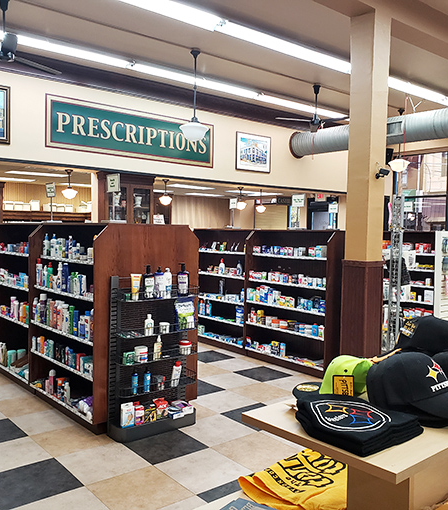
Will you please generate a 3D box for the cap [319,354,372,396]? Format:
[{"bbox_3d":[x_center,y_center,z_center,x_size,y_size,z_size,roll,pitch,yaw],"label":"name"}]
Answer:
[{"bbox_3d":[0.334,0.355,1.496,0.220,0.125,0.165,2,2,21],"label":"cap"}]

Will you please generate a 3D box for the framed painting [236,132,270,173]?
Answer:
[{"bbox_3d":[0.597,-1.969,9.901,0.913,0.721,0.035,-1,3,-40],"label":"framed painting"}]

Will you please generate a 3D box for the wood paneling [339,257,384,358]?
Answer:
[{"bbox_3d":[1.453,0.666,5.394,0.310,1.220,0.310,-1,3,-40],"label":"wood paneling"}]

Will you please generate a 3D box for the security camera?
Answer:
[{"bbox_3d":[1.593,-0.825,5.138,0.150,0.100,0.080,2,2,25],"label":"security camera"}]

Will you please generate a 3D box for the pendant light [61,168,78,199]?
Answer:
[{"bbox_3d":[-2.486,-1.139,8.250,0.265,0.485,0.265,-1,3,-40],"label":"pendant light"}]

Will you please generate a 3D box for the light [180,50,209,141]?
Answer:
[{"bbox_3d":[-0.376,-2.035,6.542,0.385,1.178,0.385,1,2,0],"label":"light"}]

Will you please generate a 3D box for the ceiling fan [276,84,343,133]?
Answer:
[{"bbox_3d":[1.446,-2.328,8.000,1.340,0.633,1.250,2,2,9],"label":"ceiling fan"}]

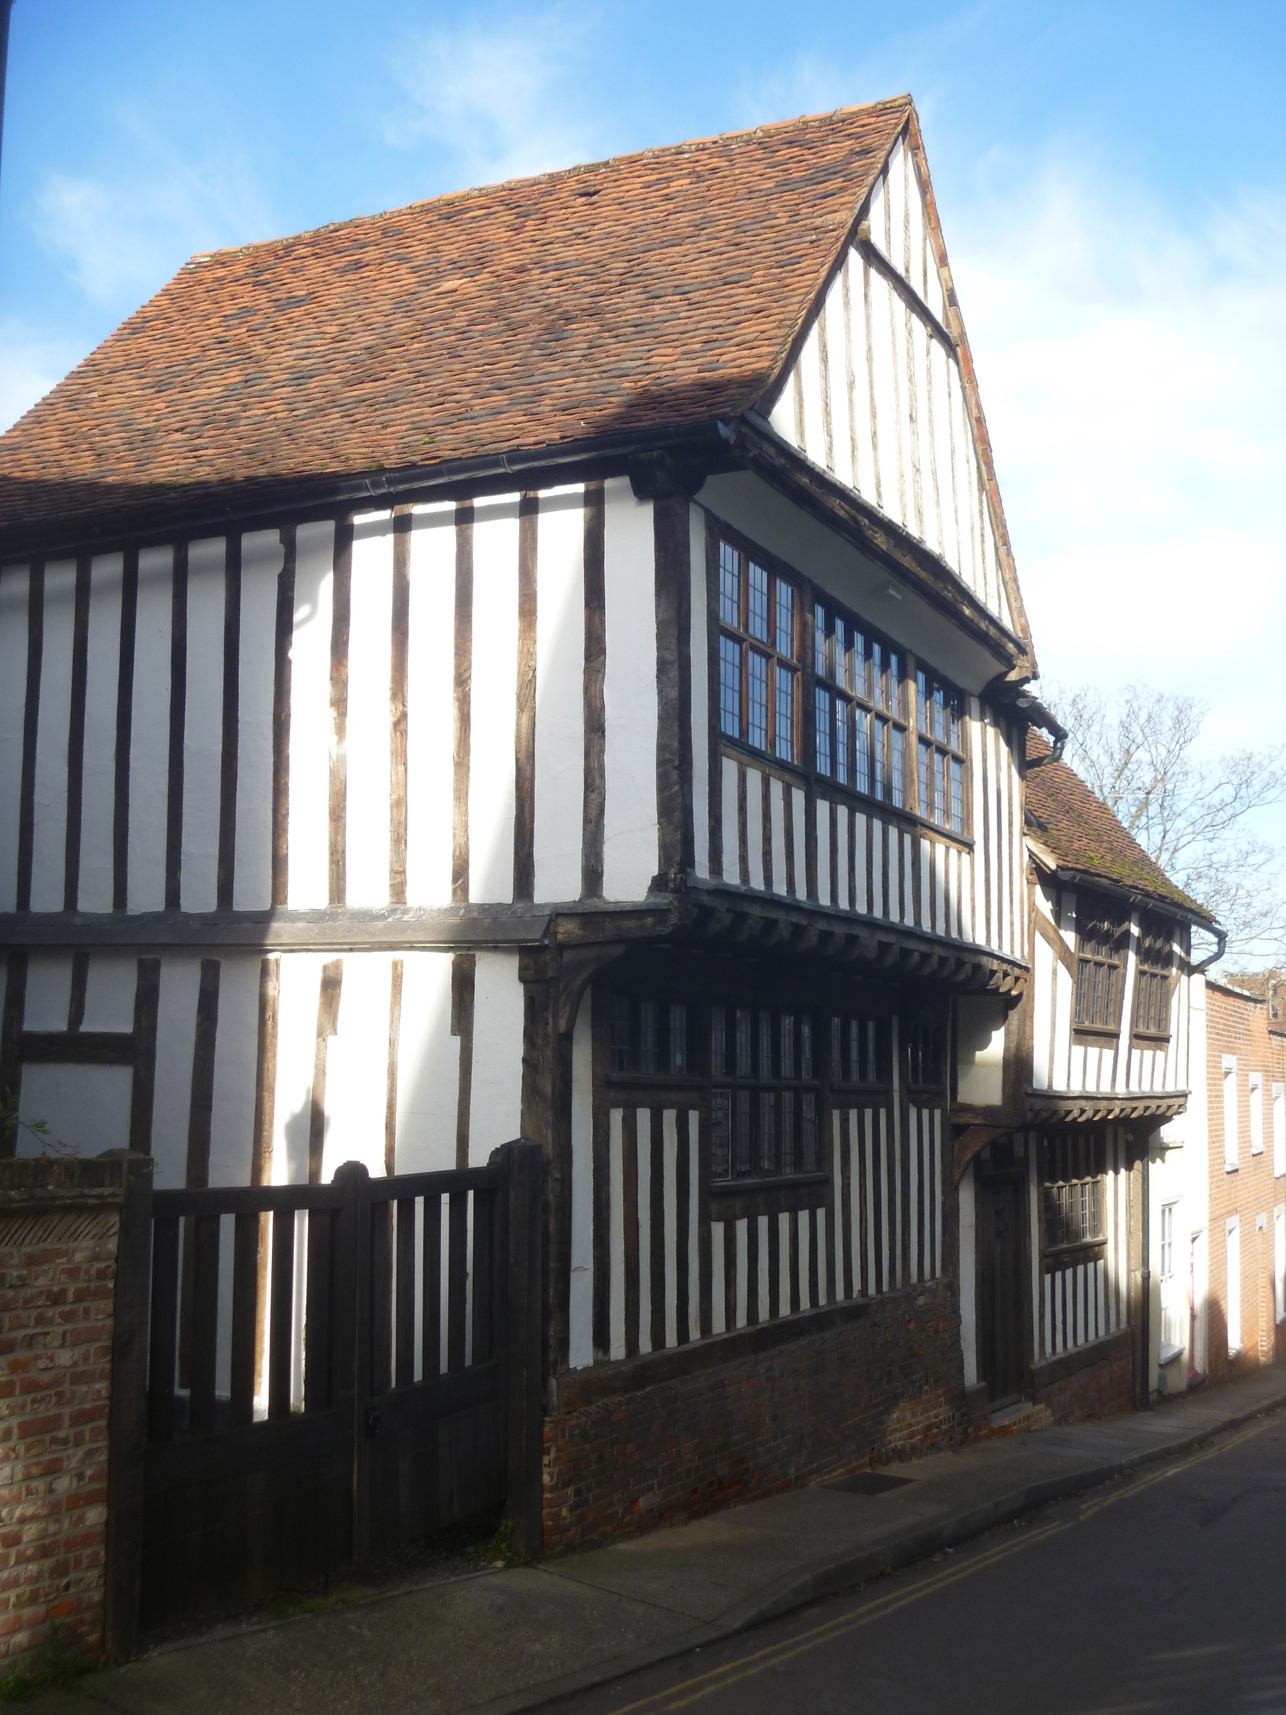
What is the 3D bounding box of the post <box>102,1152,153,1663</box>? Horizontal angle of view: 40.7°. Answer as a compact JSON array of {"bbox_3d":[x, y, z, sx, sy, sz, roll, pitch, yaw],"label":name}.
[{"bbox_3d":[-1.878,1.942,6.264,0.140,1.760,0.130,-3,-7,28],"label":"post"}]

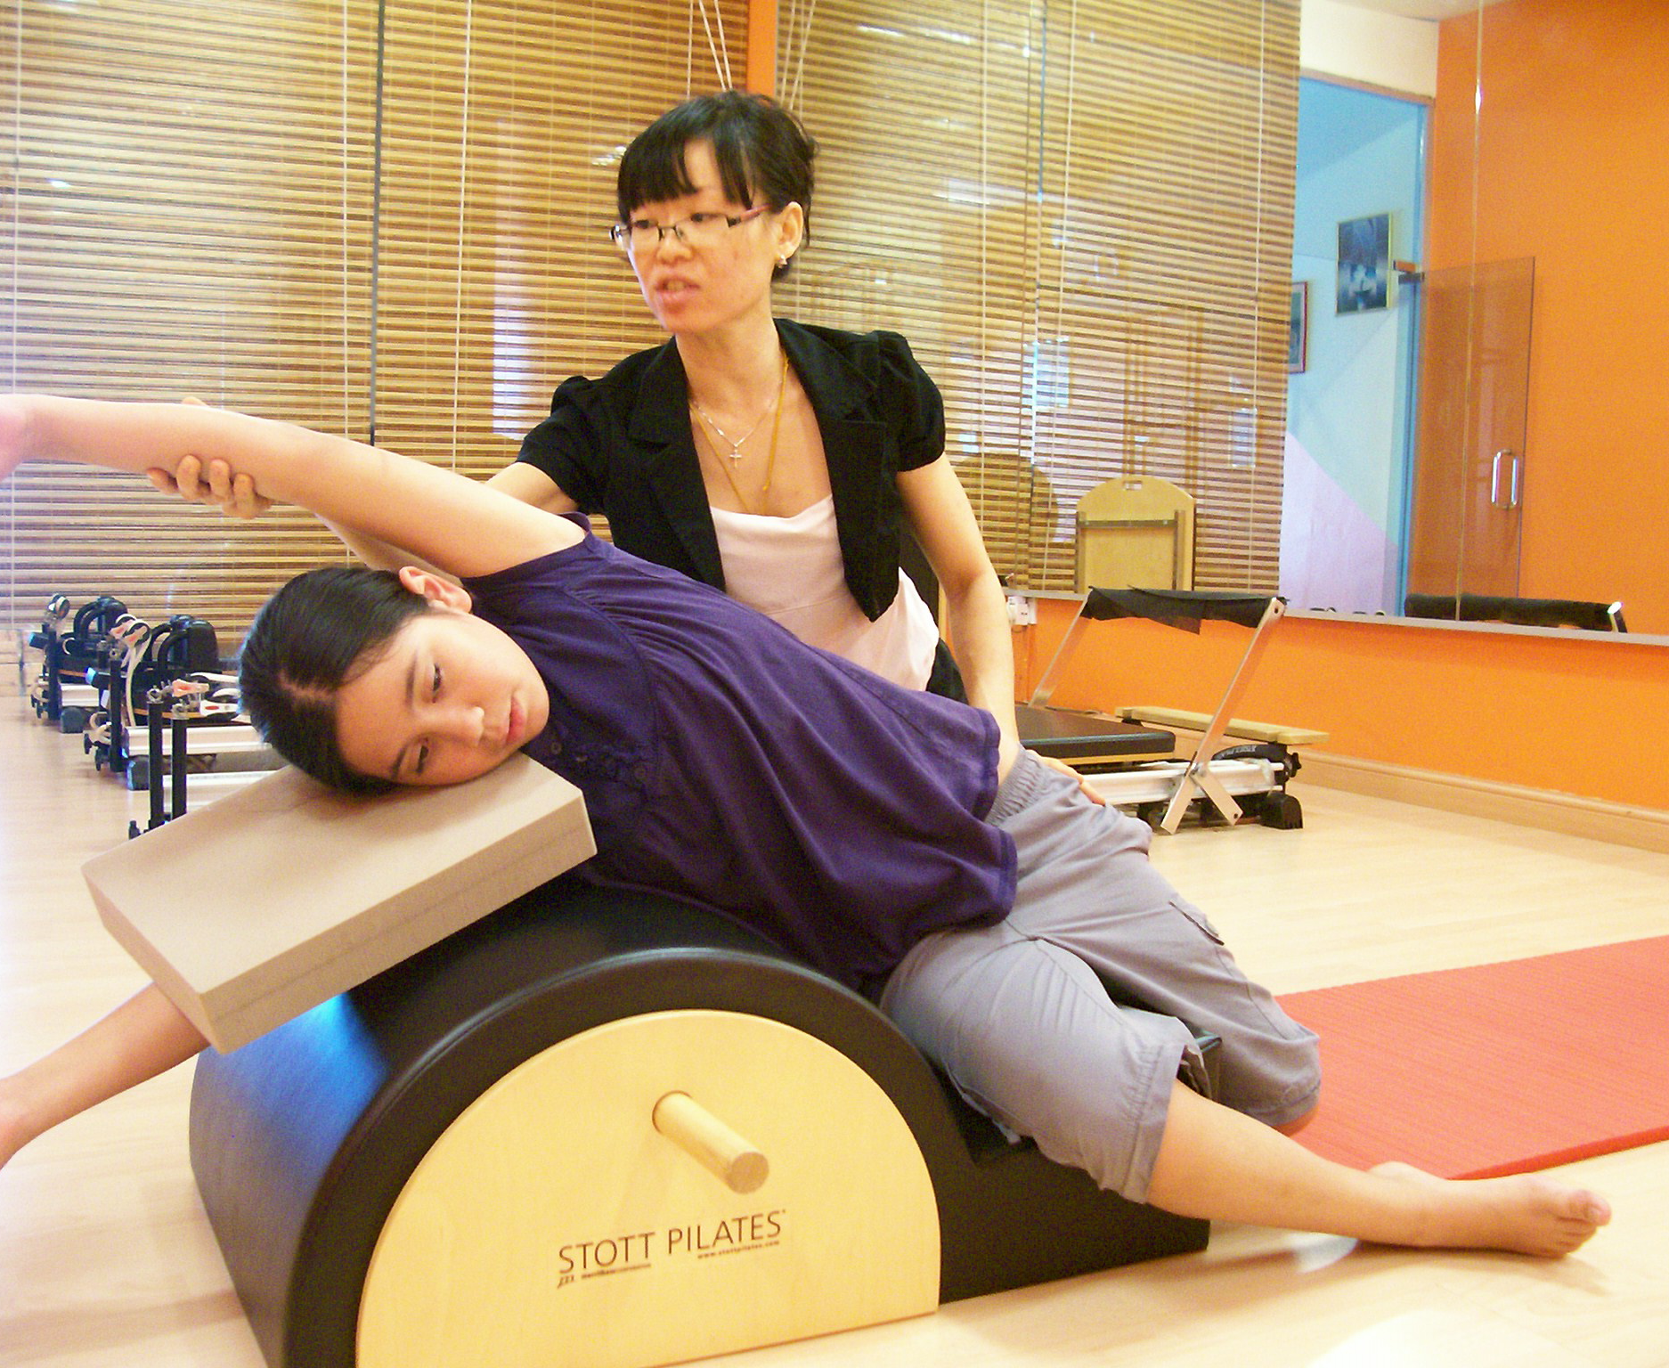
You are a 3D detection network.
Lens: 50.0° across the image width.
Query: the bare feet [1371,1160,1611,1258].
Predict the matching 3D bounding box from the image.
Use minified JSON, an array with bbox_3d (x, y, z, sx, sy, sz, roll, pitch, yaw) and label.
[{"bbox_3d":[0.589,0.472,1.610,0.210,0.082,0.095,2,5,21],"label":"bare feet"}]

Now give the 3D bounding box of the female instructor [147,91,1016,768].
[{"bbox_3d":[-0.190,-0.074,1.900,0.820,1.100,0.720,1,5,12],"label":"female instructor"}]

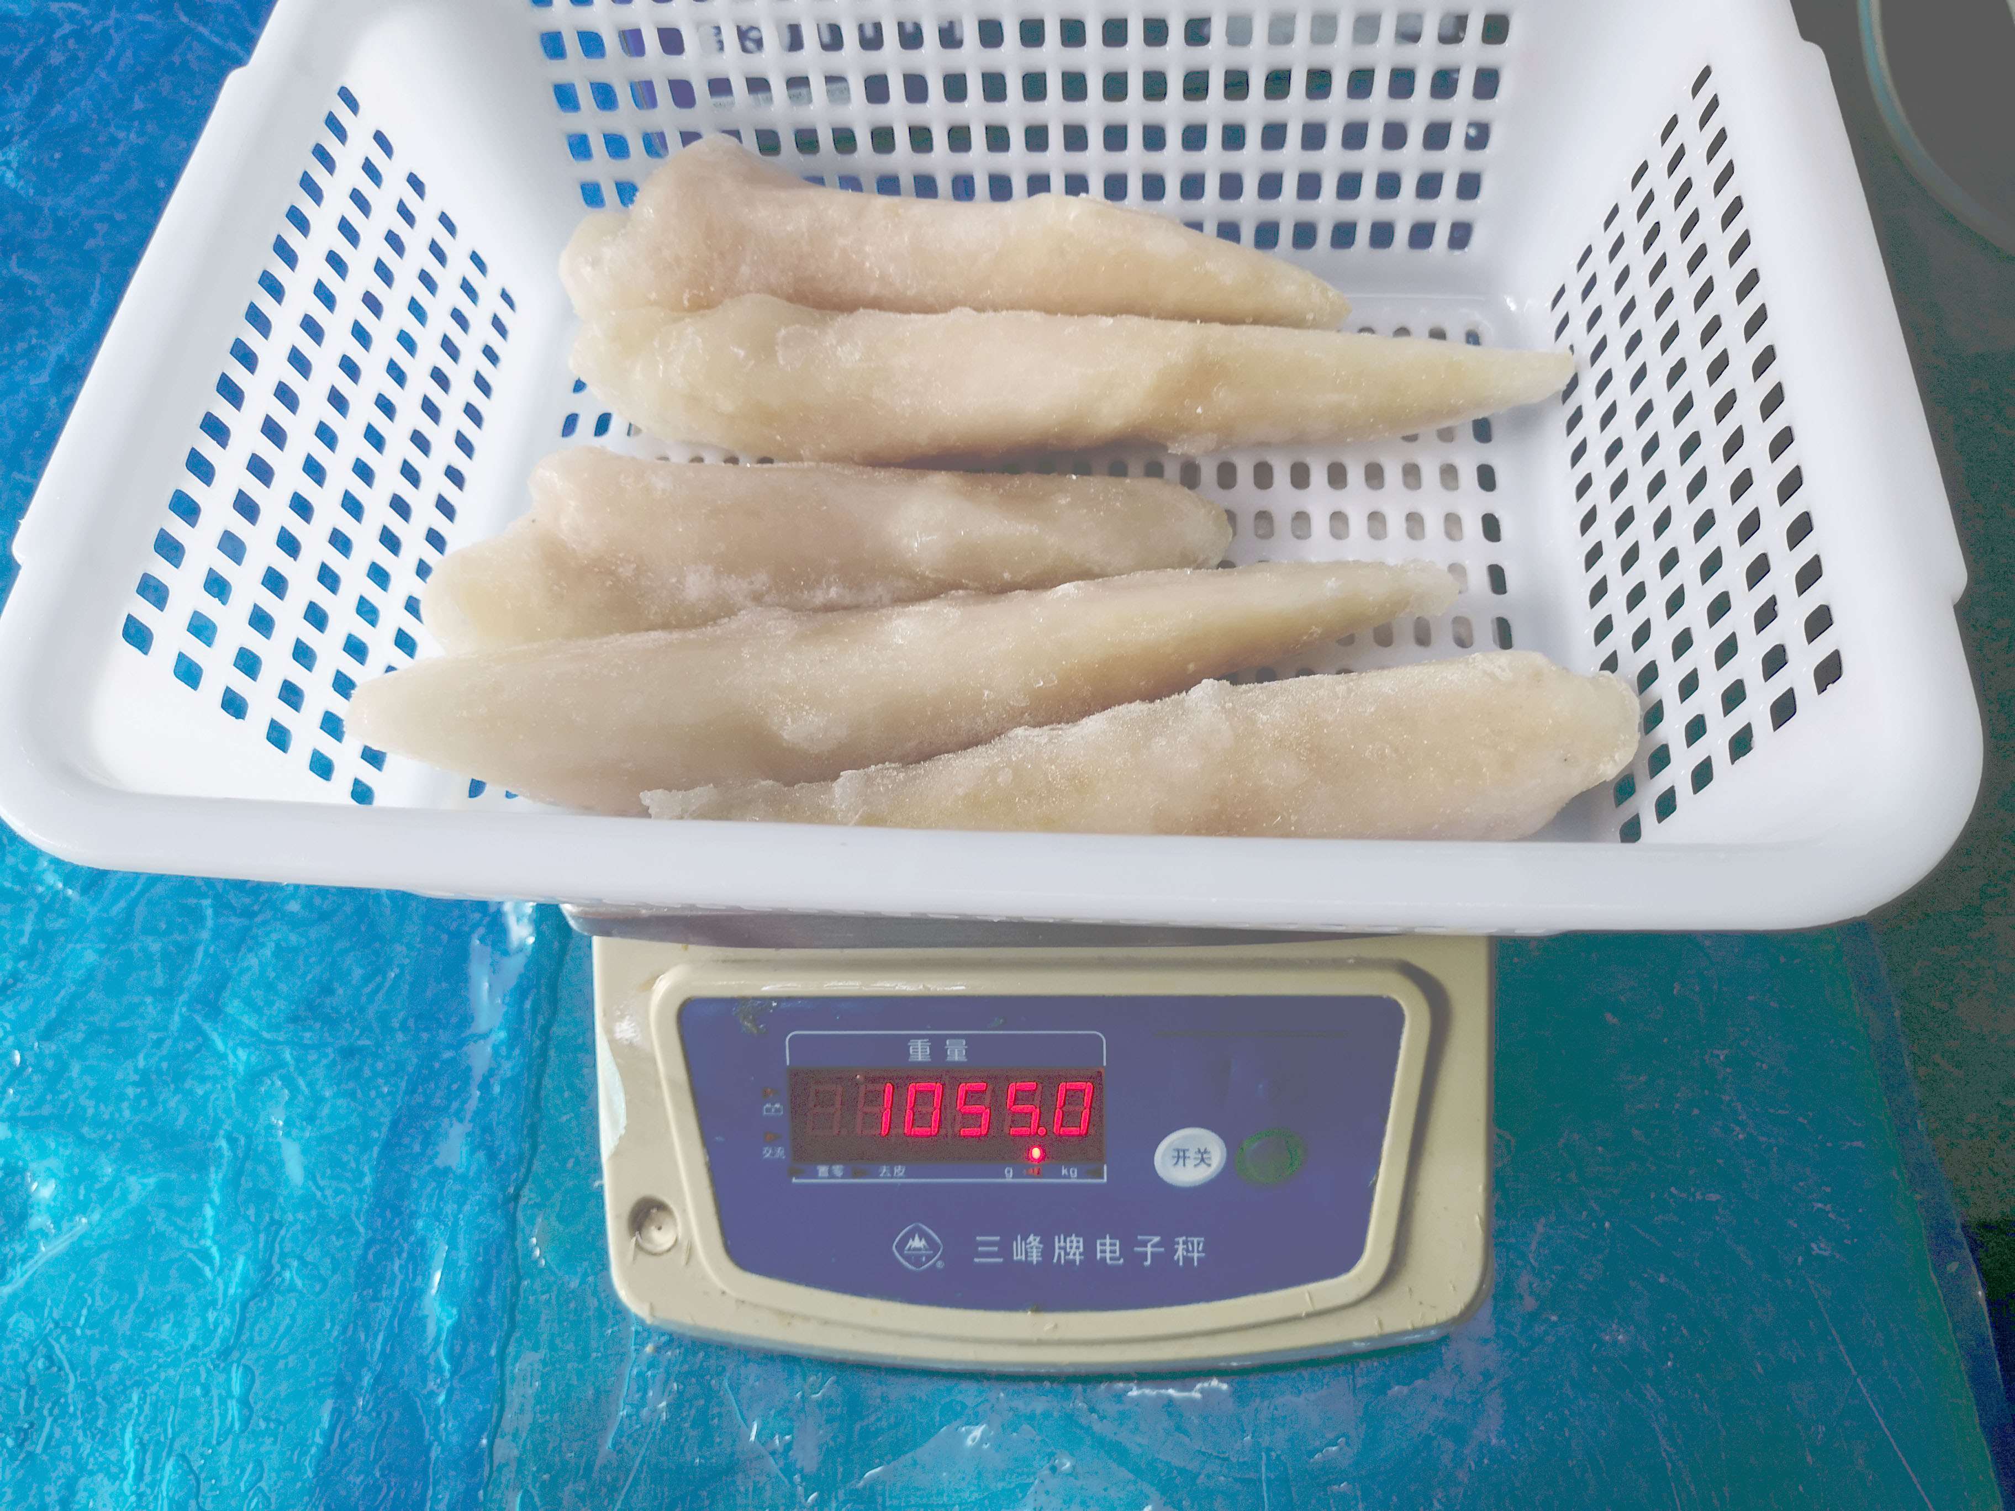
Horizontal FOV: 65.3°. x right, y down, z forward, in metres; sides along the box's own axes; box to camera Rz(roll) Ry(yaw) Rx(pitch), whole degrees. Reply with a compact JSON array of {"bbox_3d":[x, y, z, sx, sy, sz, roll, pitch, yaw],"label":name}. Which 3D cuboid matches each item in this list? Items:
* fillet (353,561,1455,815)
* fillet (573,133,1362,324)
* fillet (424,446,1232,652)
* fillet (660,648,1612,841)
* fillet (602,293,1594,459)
[{"bbox_3d":[-0.023,-0.025,0.392,0.278,0.040,0.047,-6,61,1],"label":"fillet"},{"bbox_3d":[-0.018,-0.143,0.450,0.236,0.053,0.042,4,62,7],"label":"fillet"},{"bbox_3d":[-0.047,-0.056,0.412,0.215,0.039,0.053,-3,61,3],"label":"fillet"},{"bbox_3d":[0.025,0.006,0.372,0.242,0.039,0.049,-3,61,3],"label":"fillet"},{"bbox_3d":[0.013,-0.105,0.436,0.286,0.036,0.046,1,61,5],"label":"fillet"}]

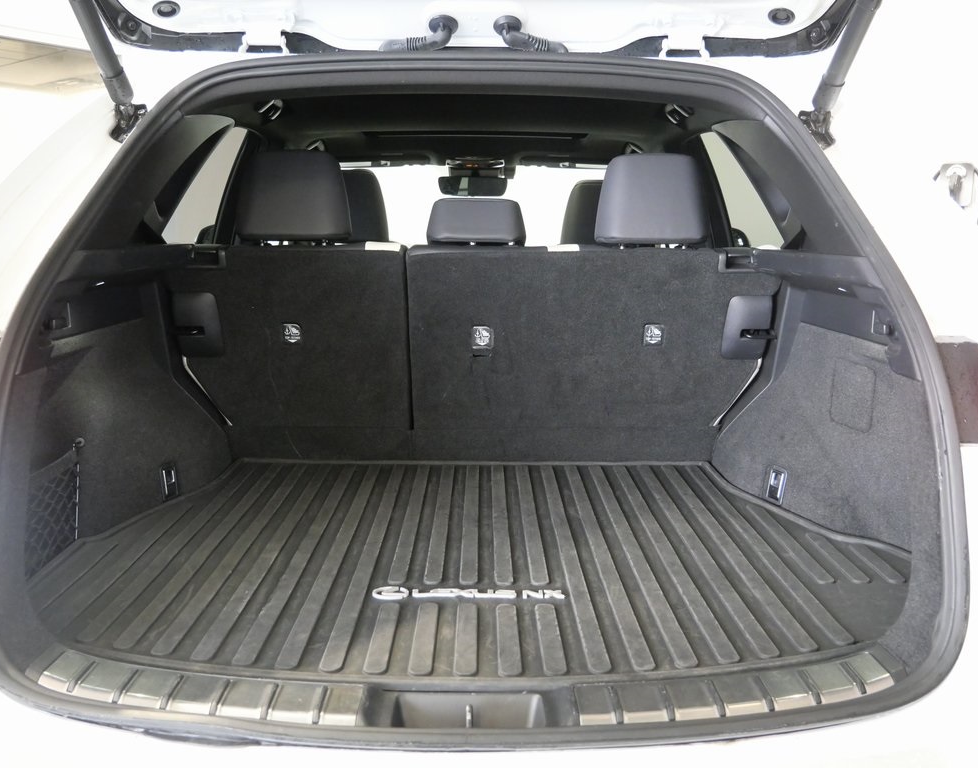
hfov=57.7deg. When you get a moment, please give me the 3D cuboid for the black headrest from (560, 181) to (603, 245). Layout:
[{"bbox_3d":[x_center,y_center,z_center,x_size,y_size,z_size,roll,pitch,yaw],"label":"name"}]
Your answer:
[{"bbox_3d":[0.348,-0.488,2.617,0.270,0.230,0.135,0,10,0],"label":"black headrest"}]

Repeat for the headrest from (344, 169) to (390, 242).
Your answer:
[{"bbox_3d":[-0.422,-0.511,2.548,0.270,0.230,0.135,0,10,0],"label":"headrest"}]

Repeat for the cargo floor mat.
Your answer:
[{"bbox_3d":[-0.007,0.245,1.476,1.360,0.035,0.960,0,10,0],"label":"cargo floor mat"}]

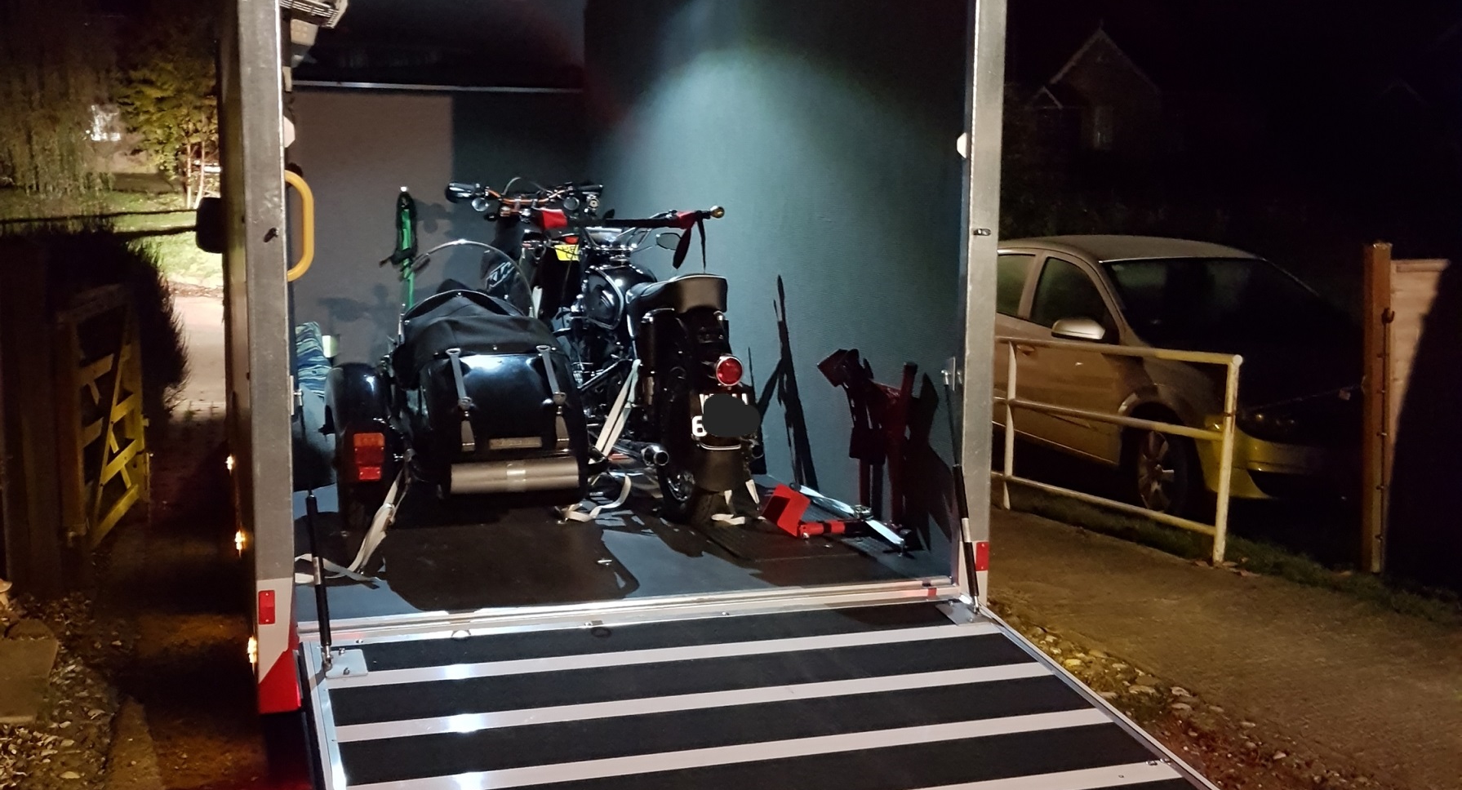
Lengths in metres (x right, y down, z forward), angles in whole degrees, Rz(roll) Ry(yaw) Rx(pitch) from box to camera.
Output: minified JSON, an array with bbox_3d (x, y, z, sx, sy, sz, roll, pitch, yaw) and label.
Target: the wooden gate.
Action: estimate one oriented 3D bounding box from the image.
[{"bbox_3d":[-2.830,0.083,6.620,0.080,1.020,1.450,-1,8,-12],"label":"wooden gate"}]

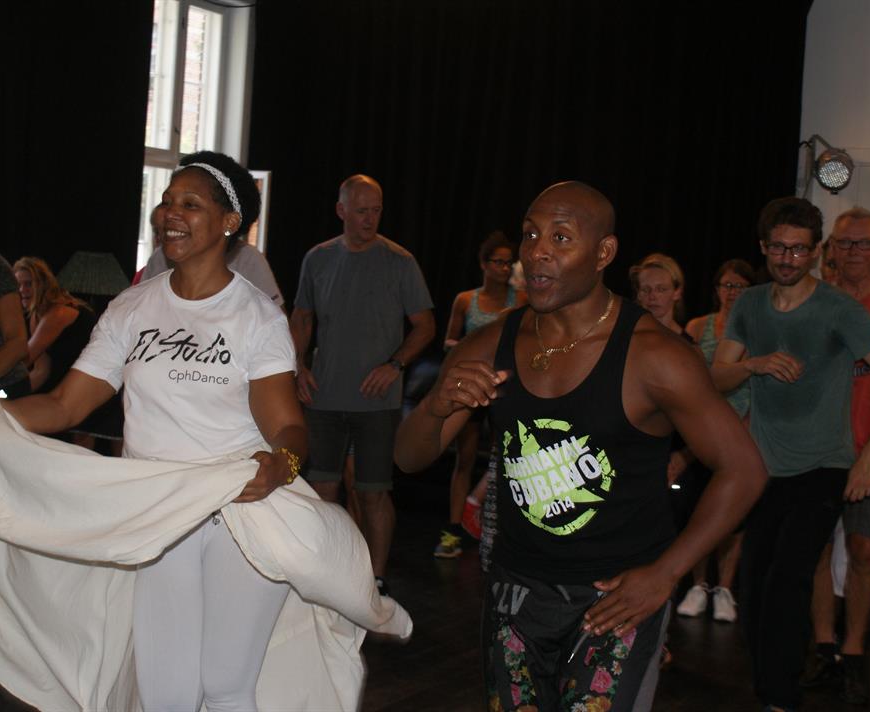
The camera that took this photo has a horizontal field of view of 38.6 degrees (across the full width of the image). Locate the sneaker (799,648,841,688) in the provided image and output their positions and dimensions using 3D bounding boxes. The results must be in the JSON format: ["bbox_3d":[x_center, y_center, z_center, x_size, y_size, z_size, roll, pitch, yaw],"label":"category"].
[{"bbox_3d":[1.402,1.132,4.530,0.110,0.115,0.290,5,3,35],"label":"sneaker"}]

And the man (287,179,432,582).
[{"bbox_3d":[-0.304,0.157,5.220,0.600,1.800,0.420,4,3,0],"label":"man"}]

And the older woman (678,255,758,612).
[{"bbox_3d":[1.255,0.336,5.500,0.500,1.600,0.380,4,3,9],"label":"older woman"}]

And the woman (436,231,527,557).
[{"bbox_3d":[0.261,0.219,6.300,0.500,1.640,0.450,4,3,0],"label":"woman"}]

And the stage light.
[{"bbox_3d":[2.211,-1.067,7.000,0.290,0.360,0.300,4,18,21],"label":"stage light"}]

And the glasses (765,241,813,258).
[{"bbox_3d":[1.155,-0.349,4.050,0.143,0.046,0.140,5,13,22],"label":"glasses"}]

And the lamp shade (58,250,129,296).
[{"bbox_3d":[-1.924,-0.465,7.000,0.430,0.245,0.430,3,3,-15],"label":"lamp shade"}]

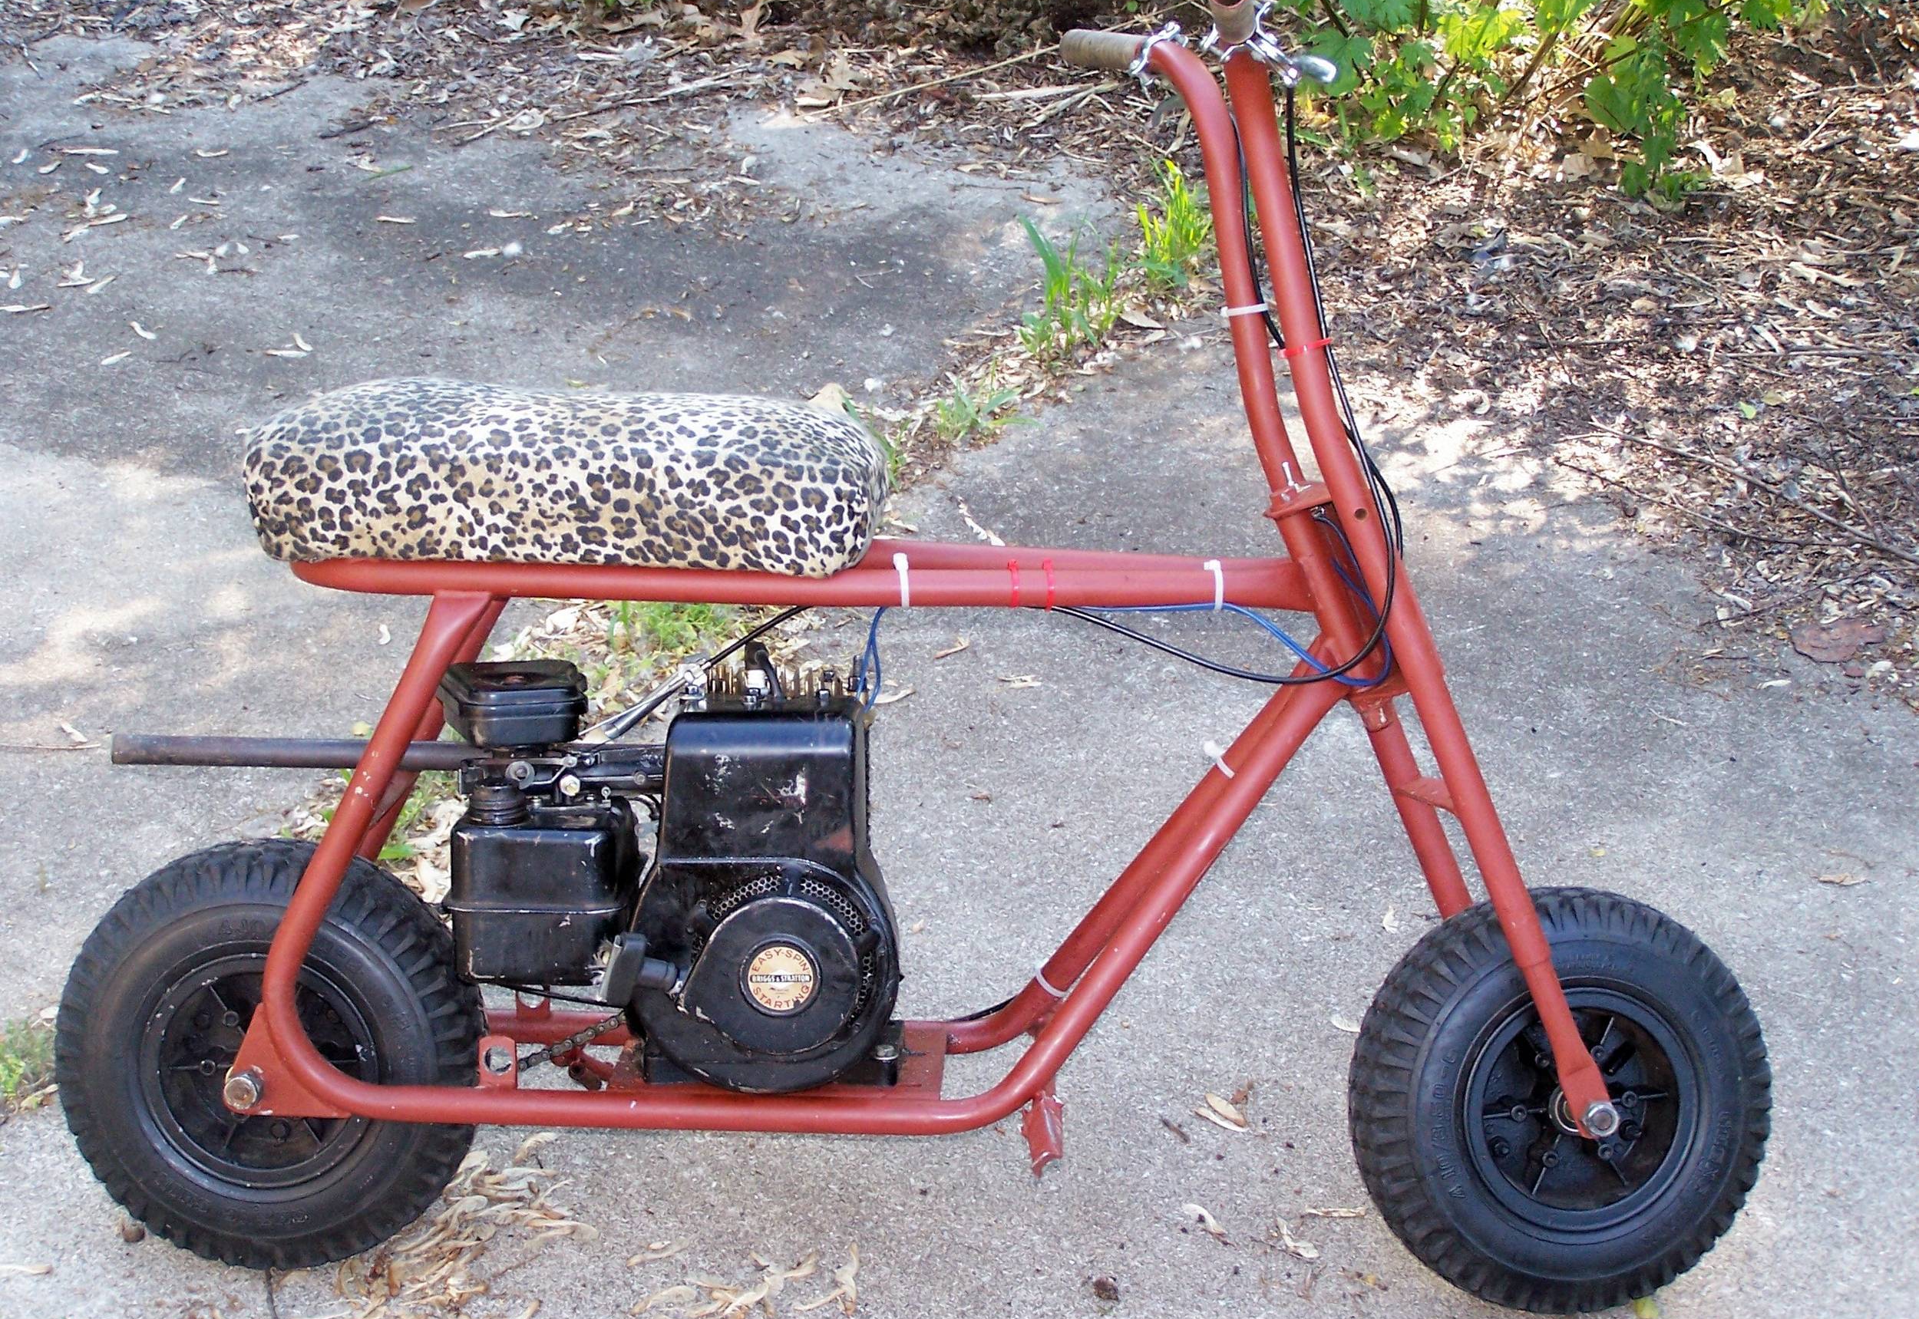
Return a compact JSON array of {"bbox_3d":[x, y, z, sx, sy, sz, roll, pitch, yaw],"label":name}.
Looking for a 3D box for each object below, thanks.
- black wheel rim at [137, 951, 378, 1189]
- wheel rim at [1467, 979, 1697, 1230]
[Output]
[{"bbox_3d":[-0.509,0.293,2.762,0.180,0.180,0.090,2,11,3],"label":"black wheel rim"},{"bbox_3d":[0.444,0.325,2.741,0.180,0.180,0.090,0,3,-10],"label":"wheel rim"}]

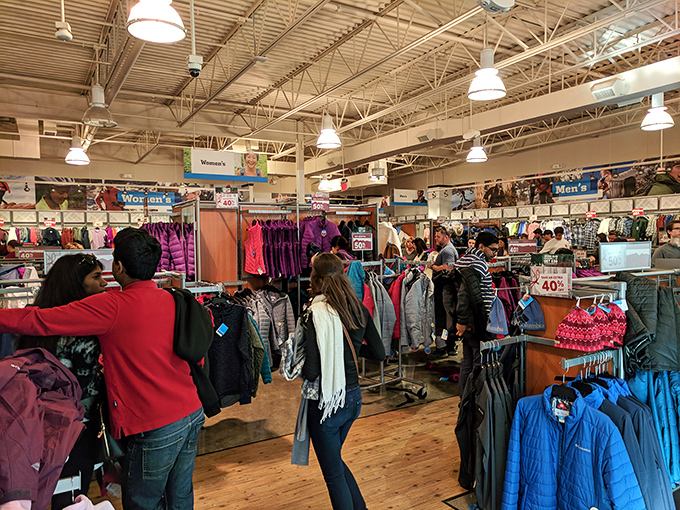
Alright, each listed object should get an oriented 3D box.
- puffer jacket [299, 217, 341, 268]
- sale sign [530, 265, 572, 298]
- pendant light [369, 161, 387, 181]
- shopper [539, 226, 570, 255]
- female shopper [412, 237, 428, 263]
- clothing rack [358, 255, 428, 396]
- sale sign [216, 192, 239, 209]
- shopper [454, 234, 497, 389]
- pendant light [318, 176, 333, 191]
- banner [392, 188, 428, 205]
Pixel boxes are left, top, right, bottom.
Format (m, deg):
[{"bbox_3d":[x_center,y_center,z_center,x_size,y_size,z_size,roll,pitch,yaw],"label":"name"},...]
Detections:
[{"bbox_3d":[-0.248,-0.159,6.500,0.500,0.660,0.220,-2,2,-31],"label":"puffer jacket"},{"bbox_3d":[1.230,0.156,2.970,0.015,0.180,0.280,-2,2,-31],"label":"sale sign"},{"bbox_3d":[1.310,-2.912,17.600,0.580,0.680,0.580,-1,1,0],"label":"pendant light"},{"bbox_3d":[3.688,0.436,8.700,0.550,1.770,0.400,0,2,22],"label":"shopper"},{"bbox_3d":[1.388,0.538,8.700,0.360,1.640,0.450,0,2,18],"label":"female shopper"},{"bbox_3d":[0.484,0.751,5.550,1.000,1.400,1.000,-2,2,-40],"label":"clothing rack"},{"bbox_3d":[-1.366,-0.658,6.200,0.280,0.180,0.015,-2,2,-31],"label":"sale sign"},{"bbox_3d":[1.296,0.598,4.850,0.420,1.710,0.500,0,2,13],"label":"shopper"},{"bbox_3d":[-0.585,-2.884,20.600,0.560,0.600,0.560,-1,1,0],"label":"pendant light"},{"bbox_3d":[2.069,-1.711,15.200,1.380,0.480,0.060,-2,2,-31],"label":"banner"}]

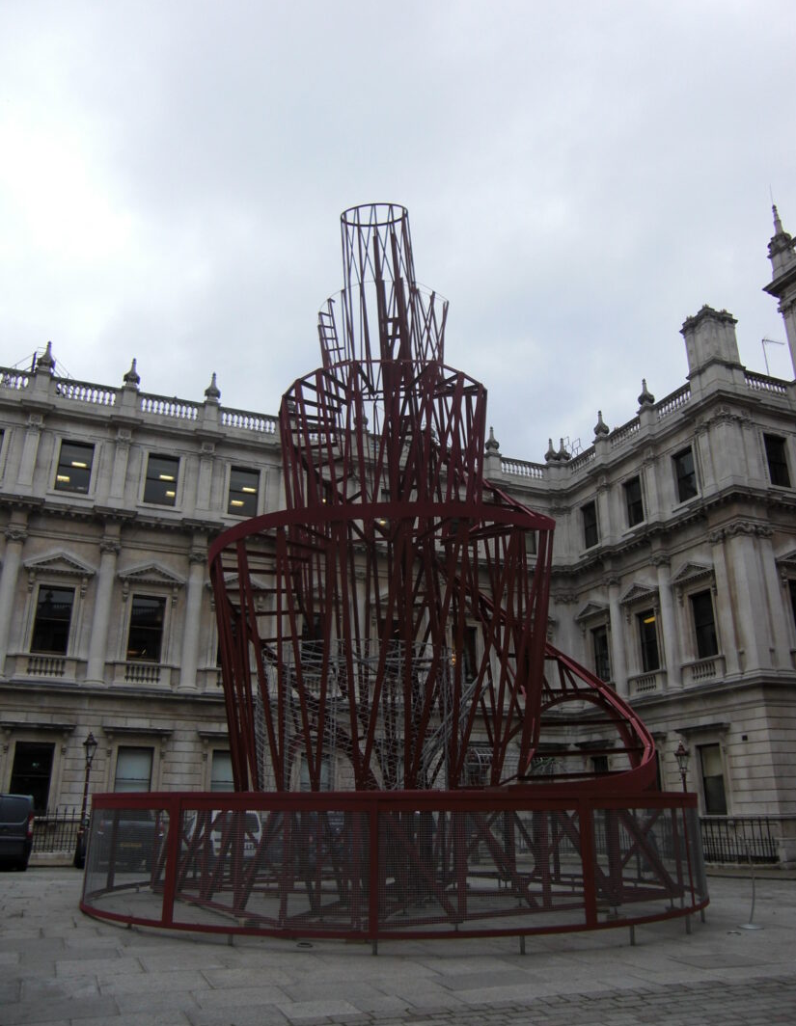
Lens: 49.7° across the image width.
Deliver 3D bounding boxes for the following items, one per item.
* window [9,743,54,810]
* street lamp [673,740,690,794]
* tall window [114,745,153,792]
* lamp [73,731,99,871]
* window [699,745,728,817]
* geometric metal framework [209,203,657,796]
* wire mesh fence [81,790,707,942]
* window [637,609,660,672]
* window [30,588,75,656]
[{"bbox_3d":[-11.268,8.195,26.420,1.130,2.256,0.200,8,-22,-22],"label":"window"},{"bbox_3d":[8.863,8.977,26.274,0.415,3.894,0.415,8,-22,-22],"label":"street lamp"},{"bbox_3d":[-8.856,8.988,28.708,1.184,2.213,0.220,8,-22,-22],"label":"tall window"},{"bbox_3d":[-8.725,8.024,23.998,0.450,3.754,0.450,8,-22,-22],"label":"lamp"},{"bbox_3d":[10.137,8.598,27.670,0.200,2.228,1.050,8,-22,-22],"label":"window"},{"bbox_3d":[0.144,0.981,14.776,7.800,10.400,7.800,0,-20,0],"label":"geometric metal framework"},{"bbox_3d":[-0.044,5.423,13.624,9.500,1.526,9.500,8,-22,-22],"label":"wire mesh fence"},{"bbox_3d":[9.515,4.848,32.551,0.200,2.257,1.060,9,-22,-21],"label":"window"},{"bbox_3d":[-11.348,3.534,28.206,1.130,2.309,0.200,8,-22,-22],"label":"window"}]

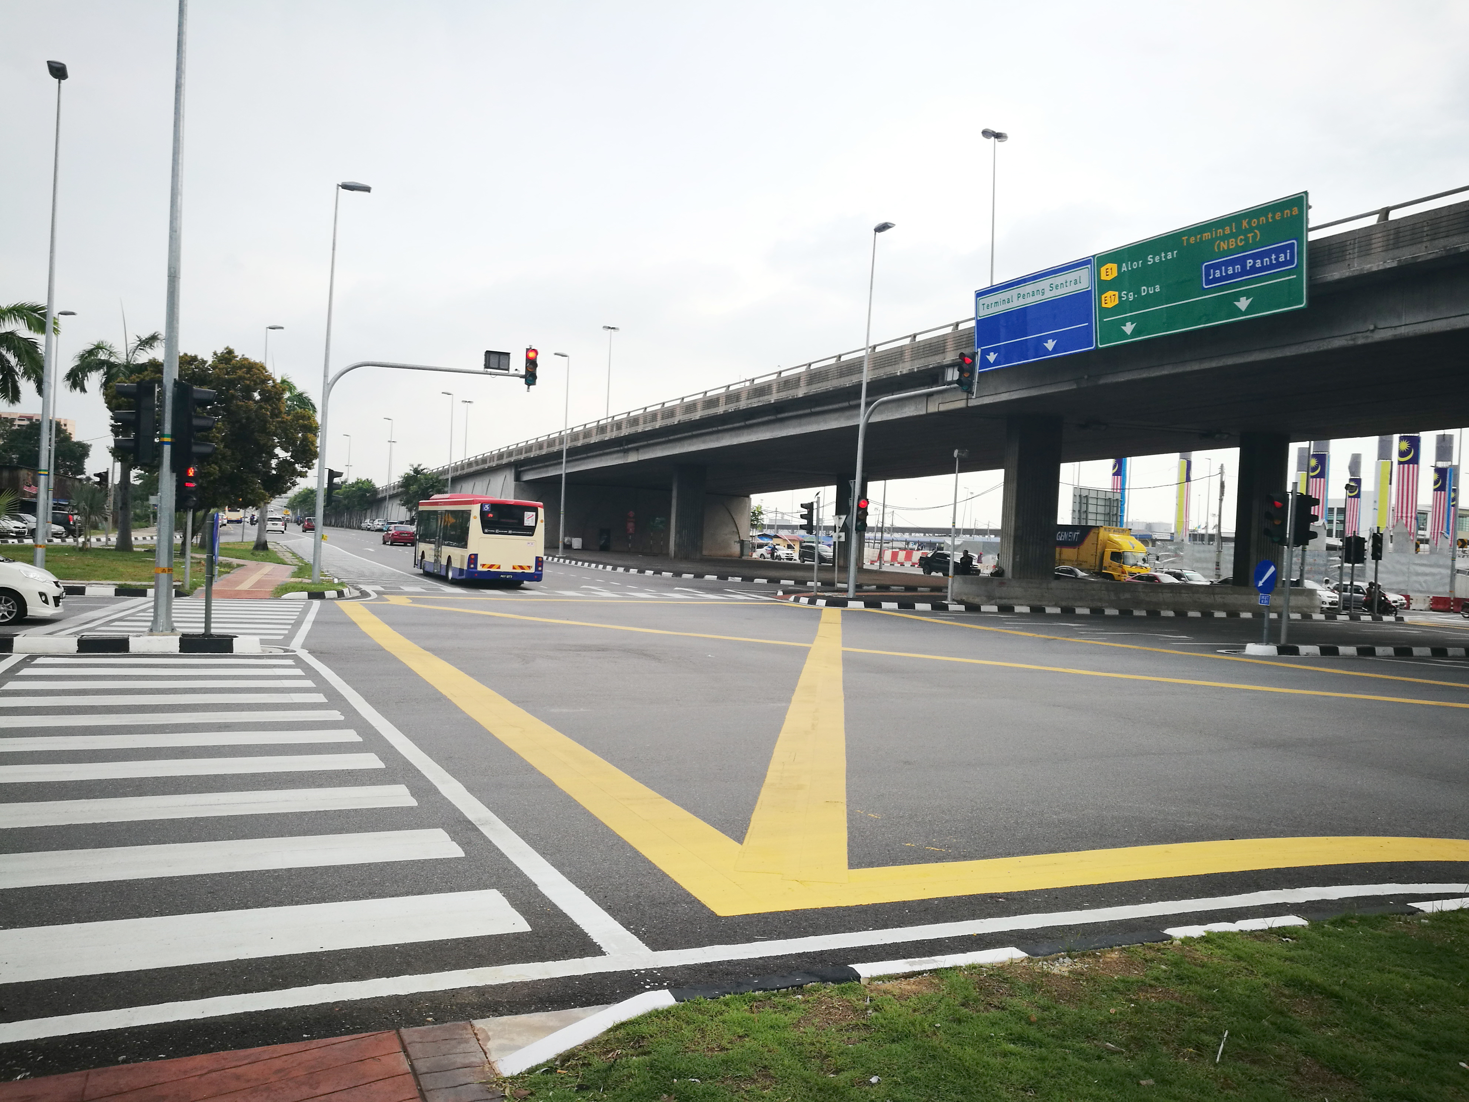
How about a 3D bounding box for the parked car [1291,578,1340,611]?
[{"bbox_3d":[26.350,2.020,53.991,1.700,1.500,4.200,3,1,-22],"label":"parked car"}]

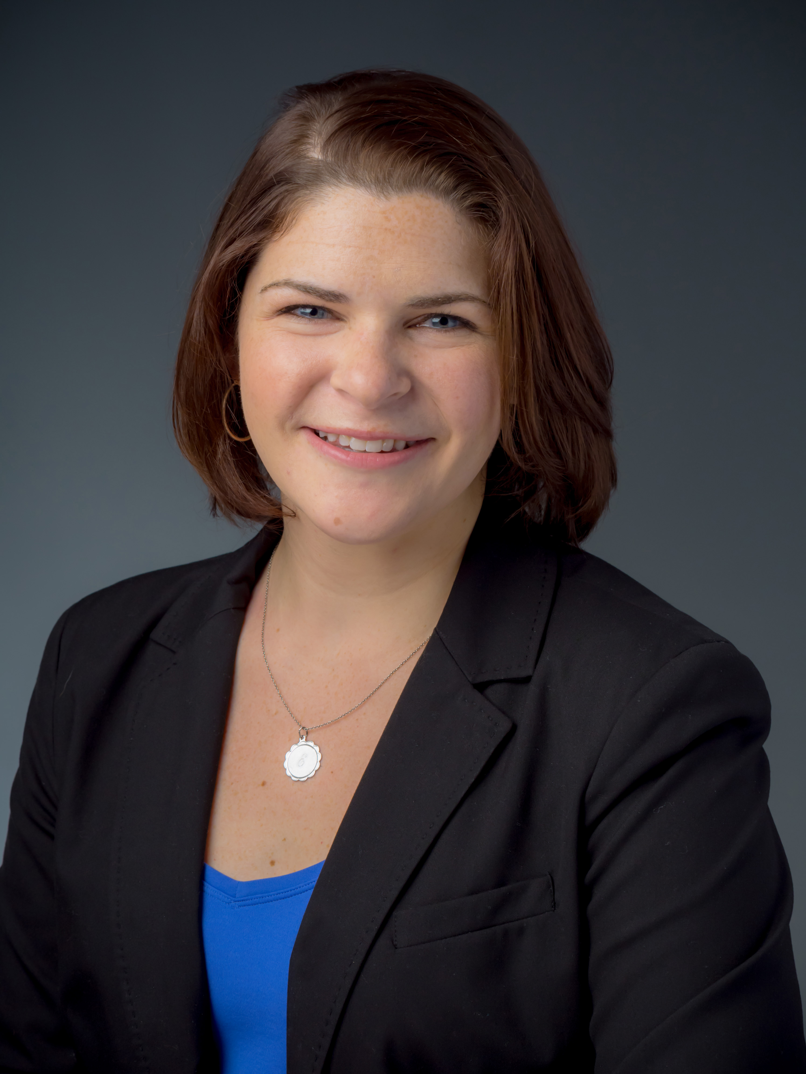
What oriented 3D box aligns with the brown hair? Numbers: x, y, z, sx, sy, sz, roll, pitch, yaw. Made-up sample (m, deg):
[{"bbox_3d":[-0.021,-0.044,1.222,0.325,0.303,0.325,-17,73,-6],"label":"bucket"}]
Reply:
[{"bbox_3d":[-0.004,-0.115,1.985,0.217,0.237,0.212,4,3,5],"label":"brown hair"}]

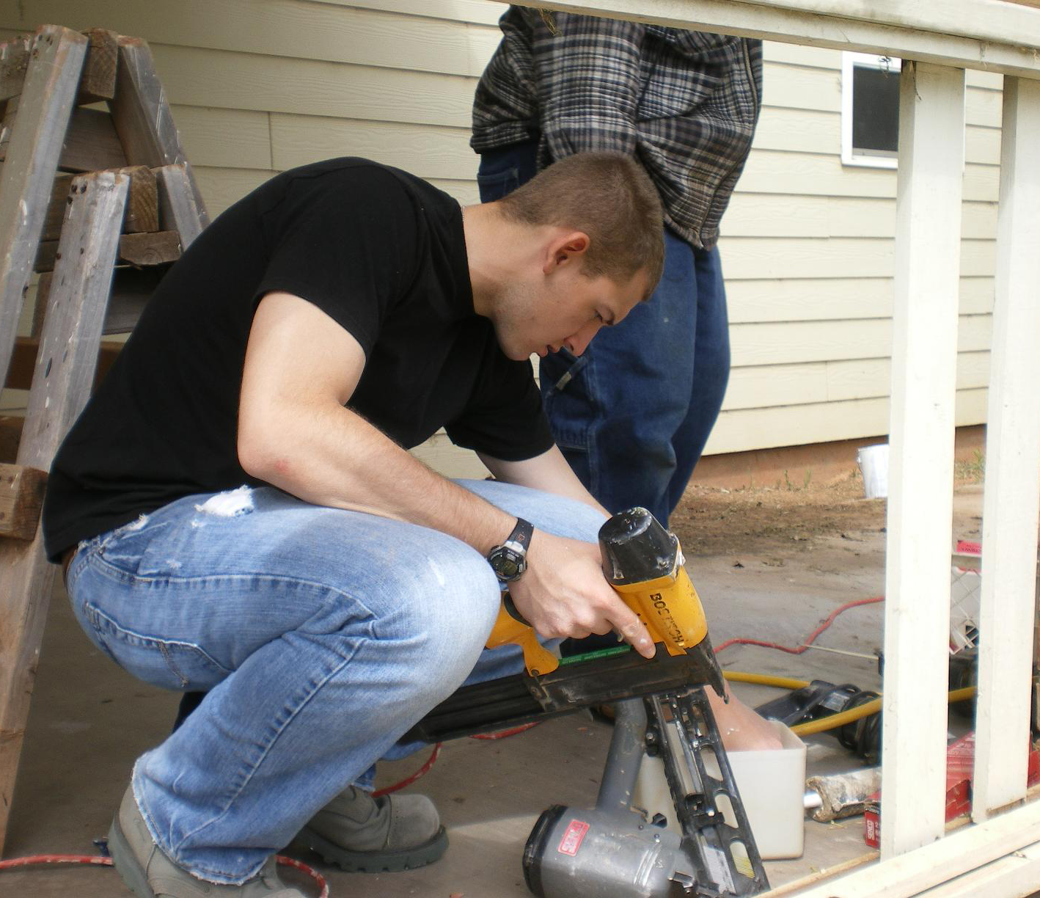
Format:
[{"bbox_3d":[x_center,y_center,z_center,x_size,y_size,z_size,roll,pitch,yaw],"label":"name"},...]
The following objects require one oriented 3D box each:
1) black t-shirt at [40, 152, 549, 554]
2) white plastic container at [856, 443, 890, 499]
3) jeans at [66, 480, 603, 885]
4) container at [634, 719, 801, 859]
[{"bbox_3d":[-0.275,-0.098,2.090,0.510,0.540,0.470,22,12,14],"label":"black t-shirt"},{"bbox_3d":[1.299,0.077,6.020,0.195,0.190,0.195,-4,6,0],"label":"white plastic container"},{"bbox_3d":[-0.218,0.260,2.168,0.630,0.475,0.460,1,6,14],"label":"jeans"},{"bbox_3d":[0.264,0.469,2.267,0.212,0.154,0.132,-2,6,-11],"label":"container"}]

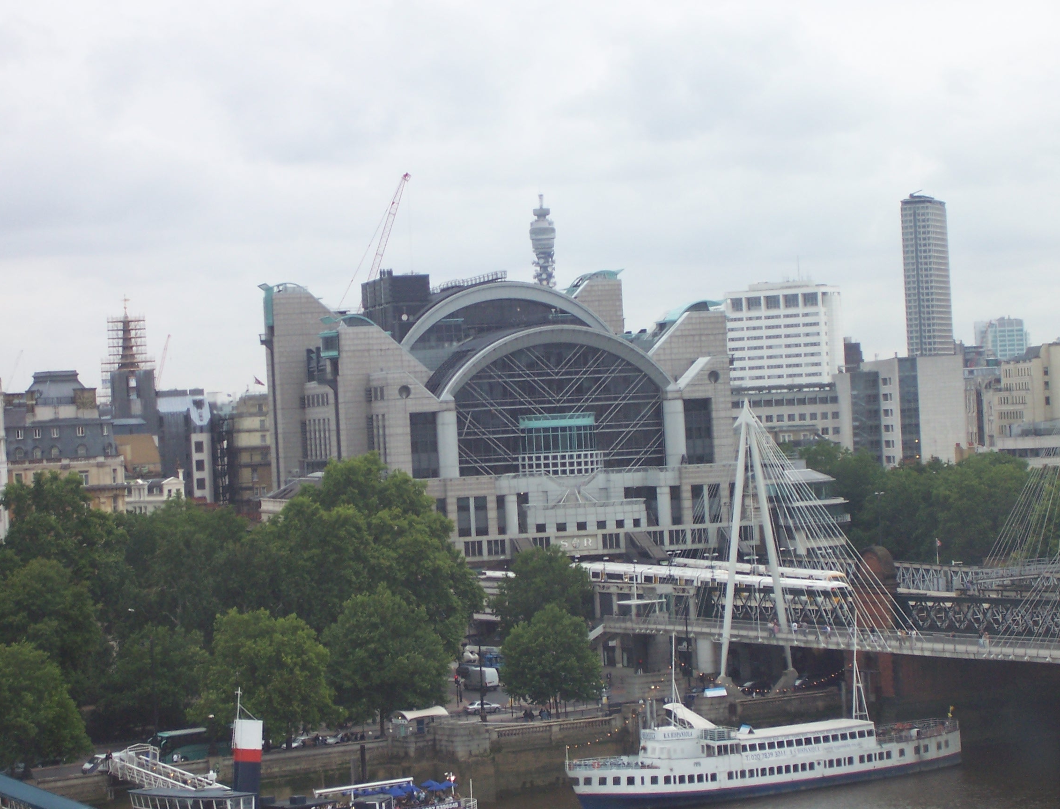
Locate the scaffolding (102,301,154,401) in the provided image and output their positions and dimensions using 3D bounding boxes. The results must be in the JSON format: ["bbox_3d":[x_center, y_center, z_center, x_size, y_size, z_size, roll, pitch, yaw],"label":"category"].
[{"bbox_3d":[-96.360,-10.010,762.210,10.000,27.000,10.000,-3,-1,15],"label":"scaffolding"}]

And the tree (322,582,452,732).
[{"bbox_3d":[-13.000,23.010,286.000,11.300,13.500,11.300,-3,-1,0],"label":"tree"}]

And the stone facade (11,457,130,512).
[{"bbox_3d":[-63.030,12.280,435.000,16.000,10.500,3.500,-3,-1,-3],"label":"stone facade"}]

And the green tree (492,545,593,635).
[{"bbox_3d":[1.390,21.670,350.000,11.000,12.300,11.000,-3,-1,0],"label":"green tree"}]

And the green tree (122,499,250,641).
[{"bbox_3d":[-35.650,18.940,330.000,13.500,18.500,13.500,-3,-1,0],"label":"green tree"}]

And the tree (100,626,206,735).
[{"bbox_3d":[-41.440,30.520,350.100,12.000,12.700,12.000,-3,-1,-7],"label":"tree"}]

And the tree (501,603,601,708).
[{"bbox_3d":[2.300,28.390,349.720,10.800,12.400,10.800,-3,-1,0],"label":"tree"}]

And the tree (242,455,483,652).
[{"bbox_3d":[-20.690,21.490,394.210,29.000,29.500,27.000,-3,-1,-3],"label":"tree"}]

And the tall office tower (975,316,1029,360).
[{"bbox_3d":[382.940,-26.450,2571.730,43.000,84.000,33.000,-3,-1,10],"label":"tall office tower"}]

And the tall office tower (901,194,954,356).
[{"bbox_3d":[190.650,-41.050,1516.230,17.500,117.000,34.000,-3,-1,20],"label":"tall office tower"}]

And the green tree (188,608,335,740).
[{"bbox_3d":[-23.160,24.110,276.000,12.400,12.700,12.200,-3,-1,0],"label":"green tree"}]

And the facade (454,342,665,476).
[{"bbox_3d":[4.120,0.330,420.000,27.900,17.300,3.000,-3,-1,-11],"label":"facade"}]

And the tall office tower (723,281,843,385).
[{"bbox_3d":[85.560,-9.960,1071.670,35.000,62.500,18.000,-3,-1,28],"label":"tall office tower"}]

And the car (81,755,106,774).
[{"bbox_3d":[-35.990,30.450,268.000,4.400,1.650,1.800,-2,-1,-38],"label":"car"}]

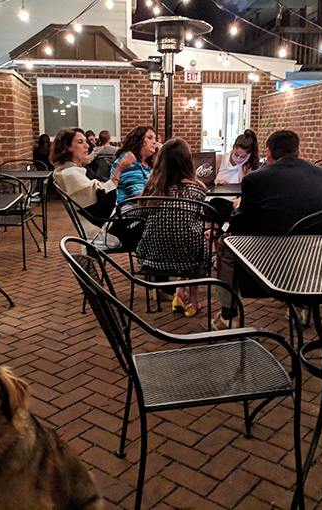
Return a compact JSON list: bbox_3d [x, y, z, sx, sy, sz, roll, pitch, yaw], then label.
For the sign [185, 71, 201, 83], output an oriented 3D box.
[{"bbox_3d":[0.597,-3.321,9.900,0.300,0.210,0.060,-2,13,-7],"label":"sign"}]

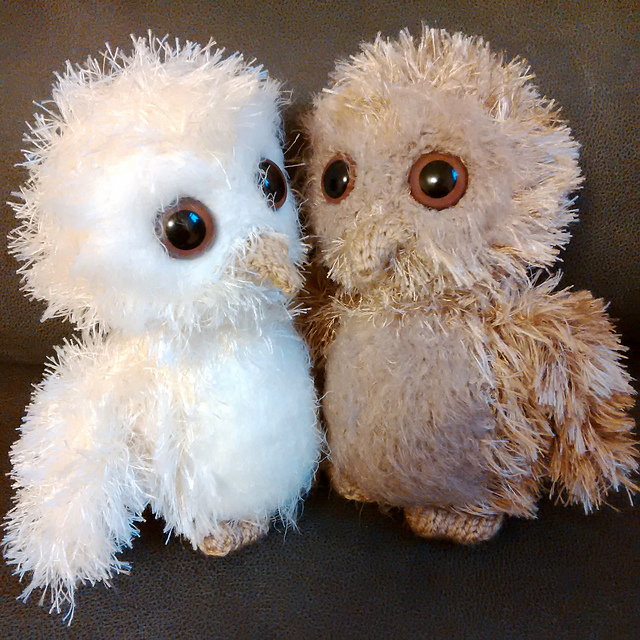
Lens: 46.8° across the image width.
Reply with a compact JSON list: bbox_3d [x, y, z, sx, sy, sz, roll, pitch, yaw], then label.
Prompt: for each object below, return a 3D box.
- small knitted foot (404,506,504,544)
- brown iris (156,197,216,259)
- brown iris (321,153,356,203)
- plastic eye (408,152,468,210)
[{"bbox_3d":[0.060,0.085,0.328,0.041,0.018,0.028,11,30,17],"label":"small knitted foot"},{"bbox_3d":[-0.051,-0.035,0.285,0.024,0.024,0.008,-1,6,-12],"label":"brown iris"},{"bbox_3d":[0.008,-0.061,0.317,0.008,0.024,0.024,0,4,-43],"label":"brown iris"},{"bbox_3d":[0.048,-0.056,0.297,0.024,0.024,0.008,1,5,9],"label":"plastic eye"}]

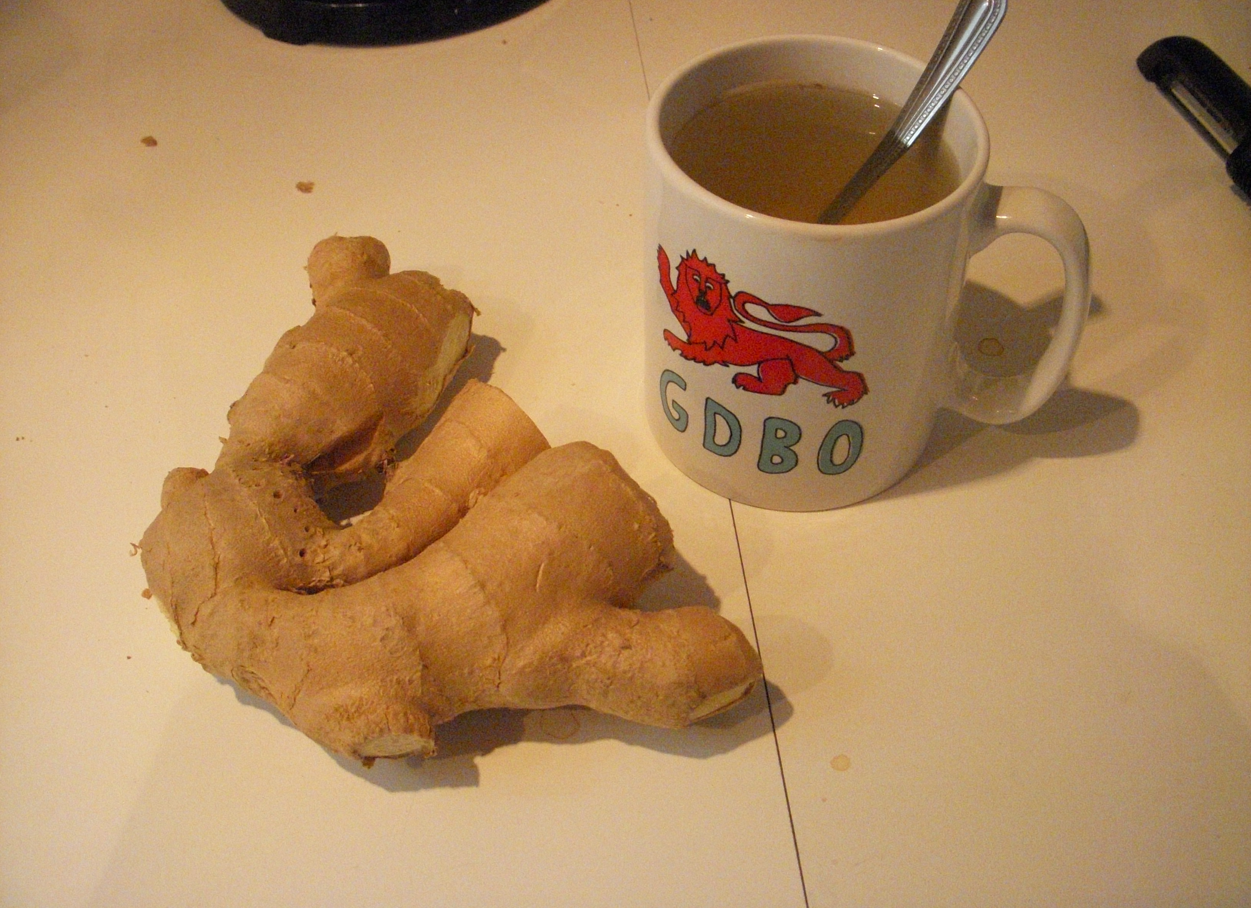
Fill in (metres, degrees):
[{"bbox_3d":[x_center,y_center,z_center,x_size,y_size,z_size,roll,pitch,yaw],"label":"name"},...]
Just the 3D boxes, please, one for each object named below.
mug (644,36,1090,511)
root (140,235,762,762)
[{"bbox_3d":[0.060,-0.043,0.358,0.111,0.094,0.082,11,49,11],"label":"mug"},{"bbox_3d":[-0.066,0.010,0.344,0.113,0.048,0.192,-27,52,-22],"label":"root"}]

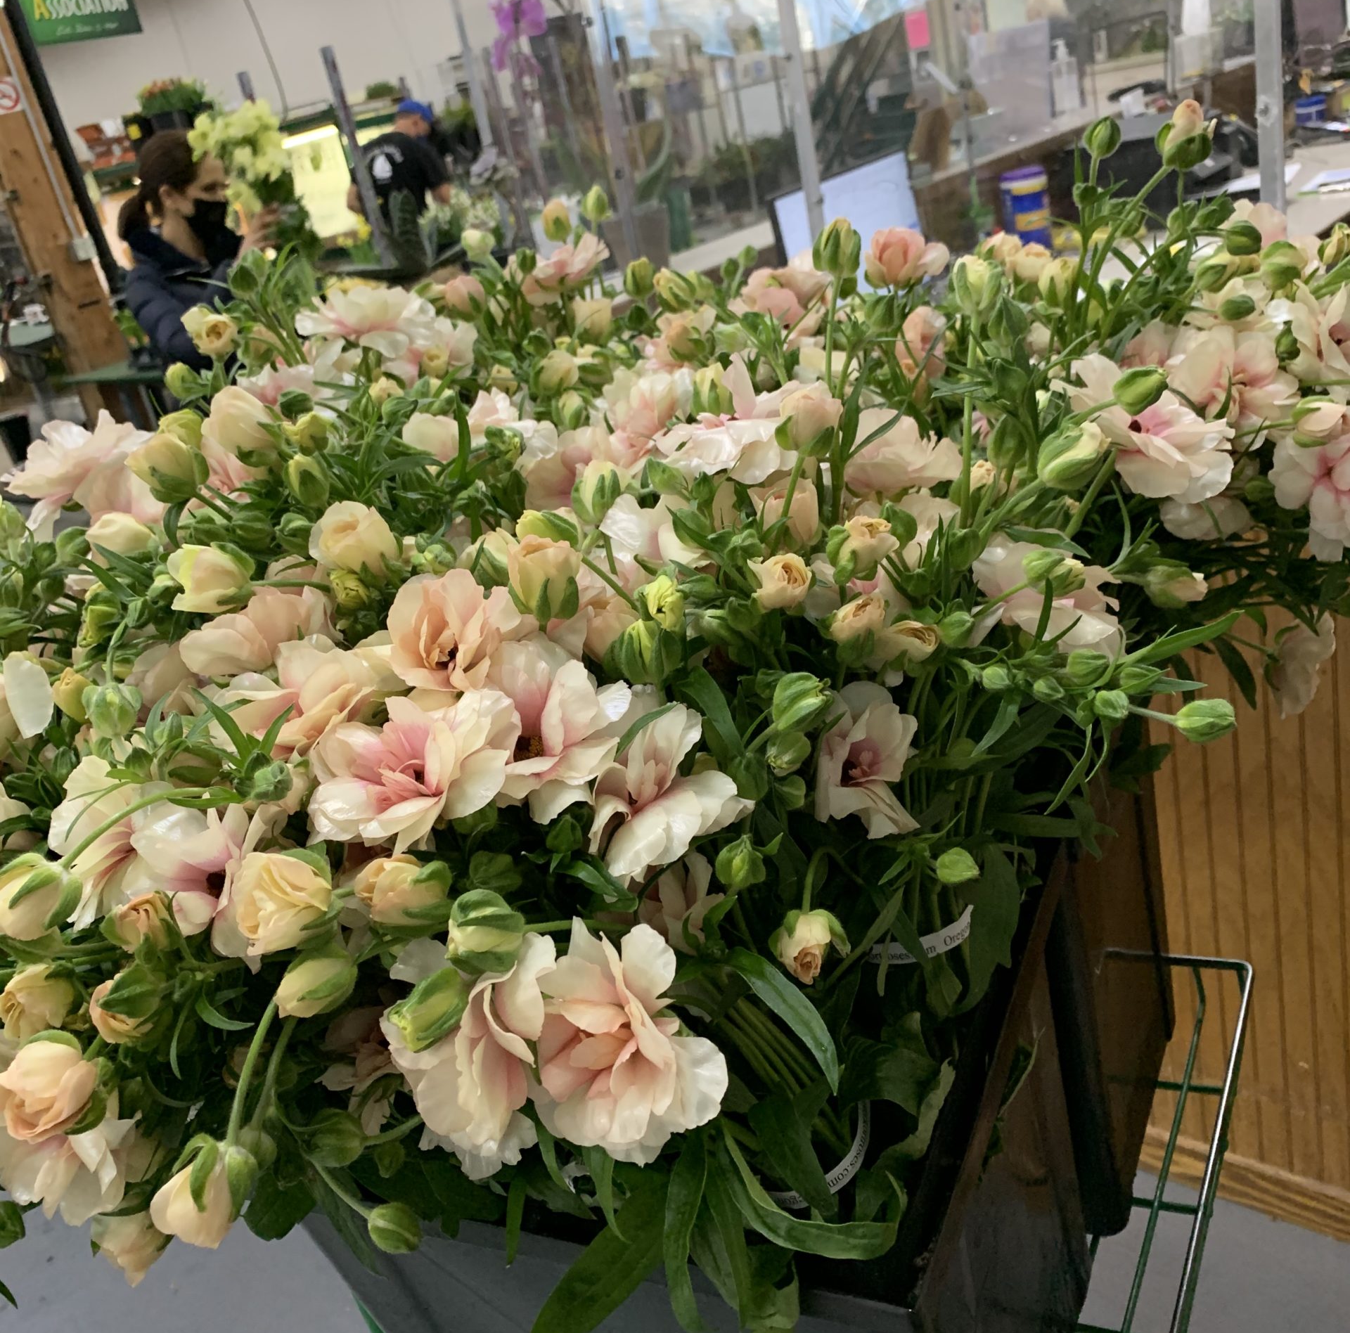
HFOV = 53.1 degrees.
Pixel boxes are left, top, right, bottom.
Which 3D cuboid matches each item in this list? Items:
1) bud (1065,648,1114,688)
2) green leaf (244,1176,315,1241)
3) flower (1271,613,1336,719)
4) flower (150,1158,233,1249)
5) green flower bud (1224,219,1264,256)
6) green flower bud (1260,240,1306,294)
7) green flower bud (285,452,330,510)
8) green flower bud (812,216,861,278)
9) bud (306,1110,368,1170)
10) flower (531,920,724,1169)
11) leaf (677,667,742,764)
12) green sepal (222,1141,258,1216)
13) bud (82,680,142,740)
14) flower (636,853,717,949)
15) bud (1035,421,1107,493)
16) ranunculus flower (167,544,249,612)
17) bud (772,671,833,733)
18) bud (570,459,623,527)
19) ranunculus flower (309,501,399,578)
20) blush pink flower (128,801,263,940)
[{"bbox_3d":[0.233,0.001,0.760,0.026,0.021,0.021,-9,-3,9],"label":"bud"},{"bbox_3d":[-0.171,0.233,0.585,0.029,0.030,0.011,-13,18,-10],"label":"green leaf"},{"bbox_3d":[0.372,0.000,0.800,0.038,0.064,0.055,19,14,-18],"label":"flower"},{"bbox_3d":[-0.186,0.206,0.520,0.029,0.034,0.029,18,3,-6],"label":"flower"},{"bbox_3d":[0.324,-0.244,0.770,0.024,0.021,0.021,16,0,21],"label":"green flower bud"},{"bbox_3d":[0.342,-0.225,0.760,0.029,0.026,0.026,-28,0,30],"label":"green flower bud"},{"bbox_3d":[-0.193,-0.098,0.710,0.022,0.030,0.022,-17,12,-12],"label":"green flower bud"},{"bbox_3d":[0.095,-0.245,0.790,0.028,0.036,0.028,-8,20,9],"label":"green flower bud"},{"bbox_3d":[-0.150,0.210,0.600,0.028,0.026,0.026,-24,0,-19],"label":"bud"},{"bbox_3d":[-0.018,0.152,0.550,0.075,0.091,0.055,-2,9,6],"label":"flower"},{"bbox_3d":[0.014,0.020,0.575,0.013,0.046,0.012,-25,-6,-24],"label":"leaf"},{"bbox_3d":[-0.161,0.190,0.500,0.014,0.027,0.016,-6,-3,0],"label":"green sepal"},{"bbox_3d":[-0.250,0.020,0.600,0.026,0.026,0.026,-7,60,0],"label":"bud"},{"bbox_3d":[0.001,0.096,0.560,0.037,0.044,0.032,-1,6,14],"label":"flower"},{"bbox_3d":[0.185,-0.098,0.630,0.037,0.026,0.026,-34,0,24],"label":"bud"},{"bbox_3d":[-0.207,-0.039,0.600,0.036,0.030,0.031,-3,18,-21],"label":"ranunculus flower"},{"bbox_3d":[0.062,0.017,0.660,0.030,0.024,0.024,-32,-4,12],"label":"bud"},{"bbox_3d":[-0.039,-0.086,0.670,0.025,0.032,0.025,-1,16,-3],"label":"bud"},{"bbox_3d":[-0.142,-0.057,0.600,0.038,0.036,0.038,-21,45,0],"label":"ranunculus flower"},{"bbox_3d":[-0.180,0.080,0.510,0.060,0.062,0.042,-25,12,-28],"label":"blush pink flower"}]

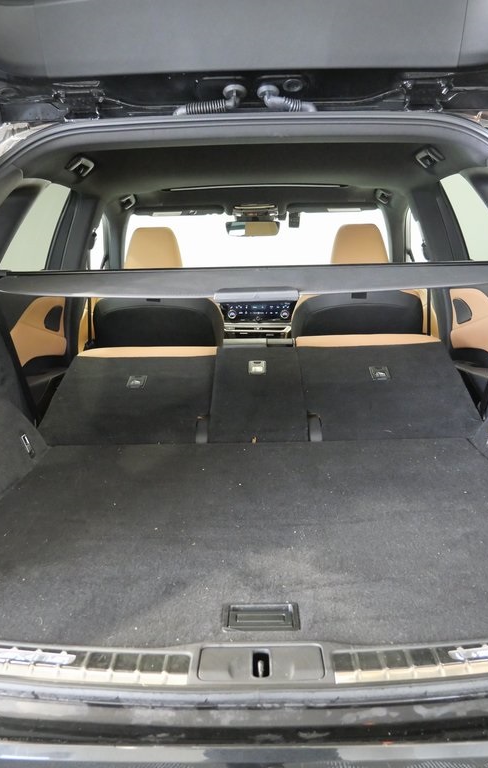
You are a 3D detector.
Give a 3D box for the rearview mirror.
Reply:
[{"bbox_3d":[0.045,-0.735,3.360,0.255,0.070,0.045,1,15,13],"label":"rearview mirror"}]

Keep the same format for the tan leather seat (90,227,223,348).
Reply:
[{"bbox_3d":[-0.331,-0.144,3.170,0.540,1.060,0.800,-1,10,1],"label":"tan leather seat"}]

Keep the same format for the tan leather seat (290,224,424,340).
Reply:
[{"bbox_3d":[0.462,-0.154,3.170,0.540,1.060,0.800,-1,10,1],"label":"tan leather seat"}]

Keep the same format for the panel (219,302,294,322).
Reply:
[{"bbox_3d":[0.065,-0.346,3.440,0.360,0.100,0.035,-1,-12,1],"label":"panel"}]

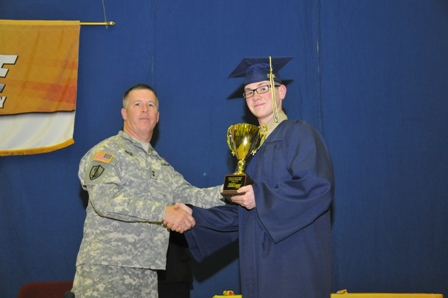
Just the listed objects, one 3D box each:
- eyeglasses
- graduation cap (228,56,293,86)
[{"bbox_3d":[0.180,-0.253,2.985,0.138,0.042,0.140,-14,-4,31],"label":"eyeglasses"},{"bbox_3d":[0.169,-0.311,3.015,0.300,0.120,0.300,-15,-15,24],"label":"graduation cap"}]

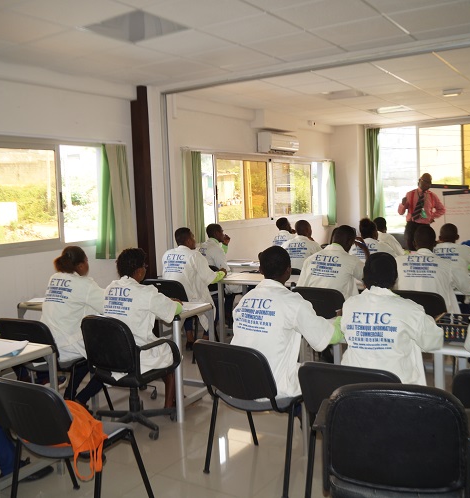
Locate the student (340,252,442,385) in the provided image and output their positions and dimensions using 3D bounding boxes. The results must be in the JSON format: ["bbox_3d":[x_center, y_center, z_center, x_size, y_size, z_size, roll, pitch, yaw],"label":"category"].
[{"bbox_3d":[0.893,0.653,3.071,0.560,1.250,0.850,1,6,27],"label":"student"}]

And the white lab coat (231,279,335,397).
[{"bbox_3d":[0.277,0.498,3.259,0.570,0.680,0.500,2,7,34],"label":"white lab coat"}]

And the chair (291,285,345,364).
[{"bbox_3d":[0.819,0.703,4.880,0.520,0.800,0.560,2,7,34],"label":"chair"}]

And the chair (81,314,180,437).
[{"bbox_3d":[-0.699,0.796,3.754,0.620,0.860,0.620,1,6,29],"label":"chair"}]

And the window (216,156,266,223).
[{"bbox_3d":[0.133,-0.877,8.397,0.060,0.890,1.470,2,7,34],"label":"window"}]

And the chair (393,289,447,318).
[{"bbox_3d":[1.534,0.706,4.595,0.530,0.810,0.560,2,7,34],"label":"chair"}]

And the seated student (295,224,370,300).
[{"bbox_3d":[0.895,0.436,4.821,0.600,1.250,0.750,2,7,34],"label":"seated student"}]

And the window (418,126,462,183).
[{"bbox_3d":[3.813,-1.291,10.471,0.800,1.920,0.100,2,7,34],"label":"window"}]

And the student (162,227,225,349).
[{"bbox_3d":[-0.406,0.410,5.590,0.530,1.250,0.760,2,7,34],"label":"student"}]

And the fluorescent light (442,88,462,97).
[{"bbox_3d":[2.816,-2.008,7.239,0.230,0.065,0.140,2,7,34],"label":"fluorescent light"}]

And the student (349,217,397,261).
[{"bbox_3d":[1.613,0.276,6.657,0.510,1.260,0.800,2,7,31],"label":"student"}]

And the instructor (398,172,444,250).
[{"bbox_3d":[2.547,-0.150,7.611,0.600,1.750,0.380,-1,6,15],"label":"instructor"}]

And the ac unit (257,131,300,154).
[{"bbox_3d":[0.707,-1.676,9.000,0.220,0.300,0.920,2,7,34],"label":"ac unit"}]

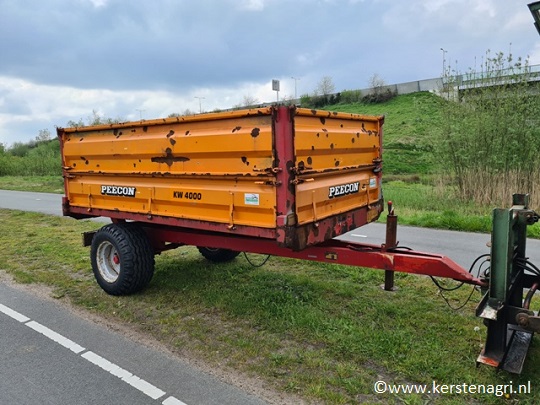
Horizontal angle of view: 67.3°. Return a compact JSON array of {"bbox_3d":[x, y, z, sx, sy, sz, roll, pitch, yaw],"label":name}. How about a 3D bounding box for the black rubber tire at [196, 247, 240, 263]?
[{"bbox_3d":[-0.708,0.459,5.855,0.786,0.786,0.365,4,9,37],"label":"black rubber tire"}]

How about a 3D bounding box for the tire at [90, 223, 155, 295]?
[{"bbox_3d":[-1.670,0.637,4.589,0.786,0.786,0.365,4,9,37],"label":"tire"}]

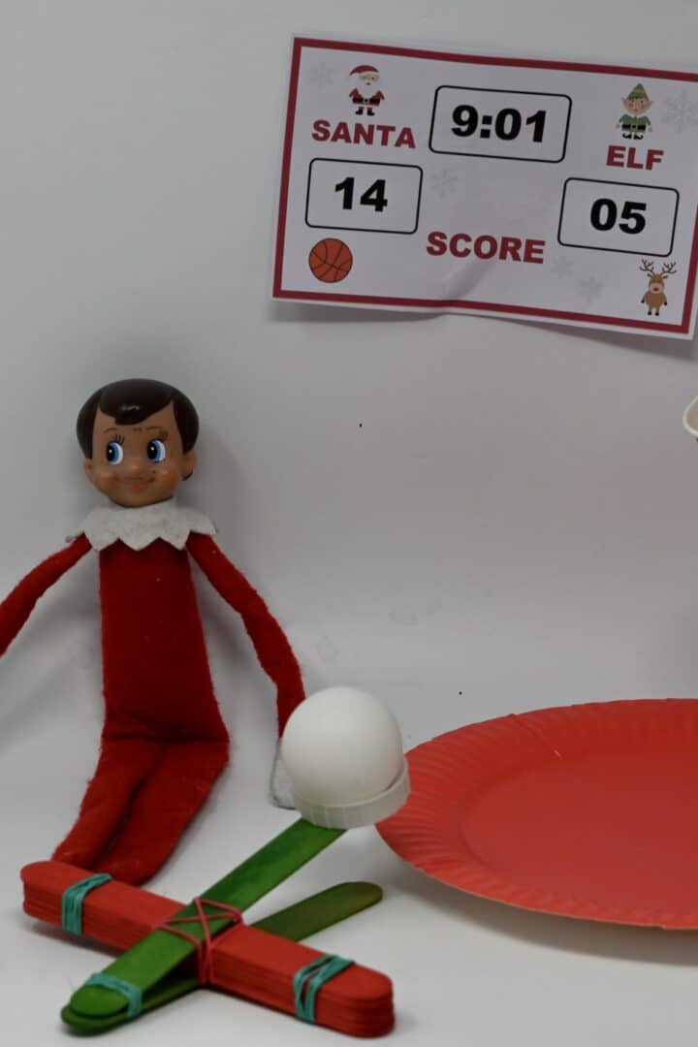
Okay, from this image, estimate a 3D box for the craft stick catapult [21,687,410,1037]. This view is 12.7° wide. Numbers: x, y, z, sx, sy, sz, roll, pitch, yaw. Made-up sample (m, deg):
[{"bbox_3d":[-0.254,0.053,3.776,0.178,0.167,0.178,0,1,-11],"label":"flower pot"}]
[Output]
[{"bbox_3d":[-0.037,0.102,1.009,0.147,0.075,0.158,11,18,36],"label":"craft stick catapult"}]

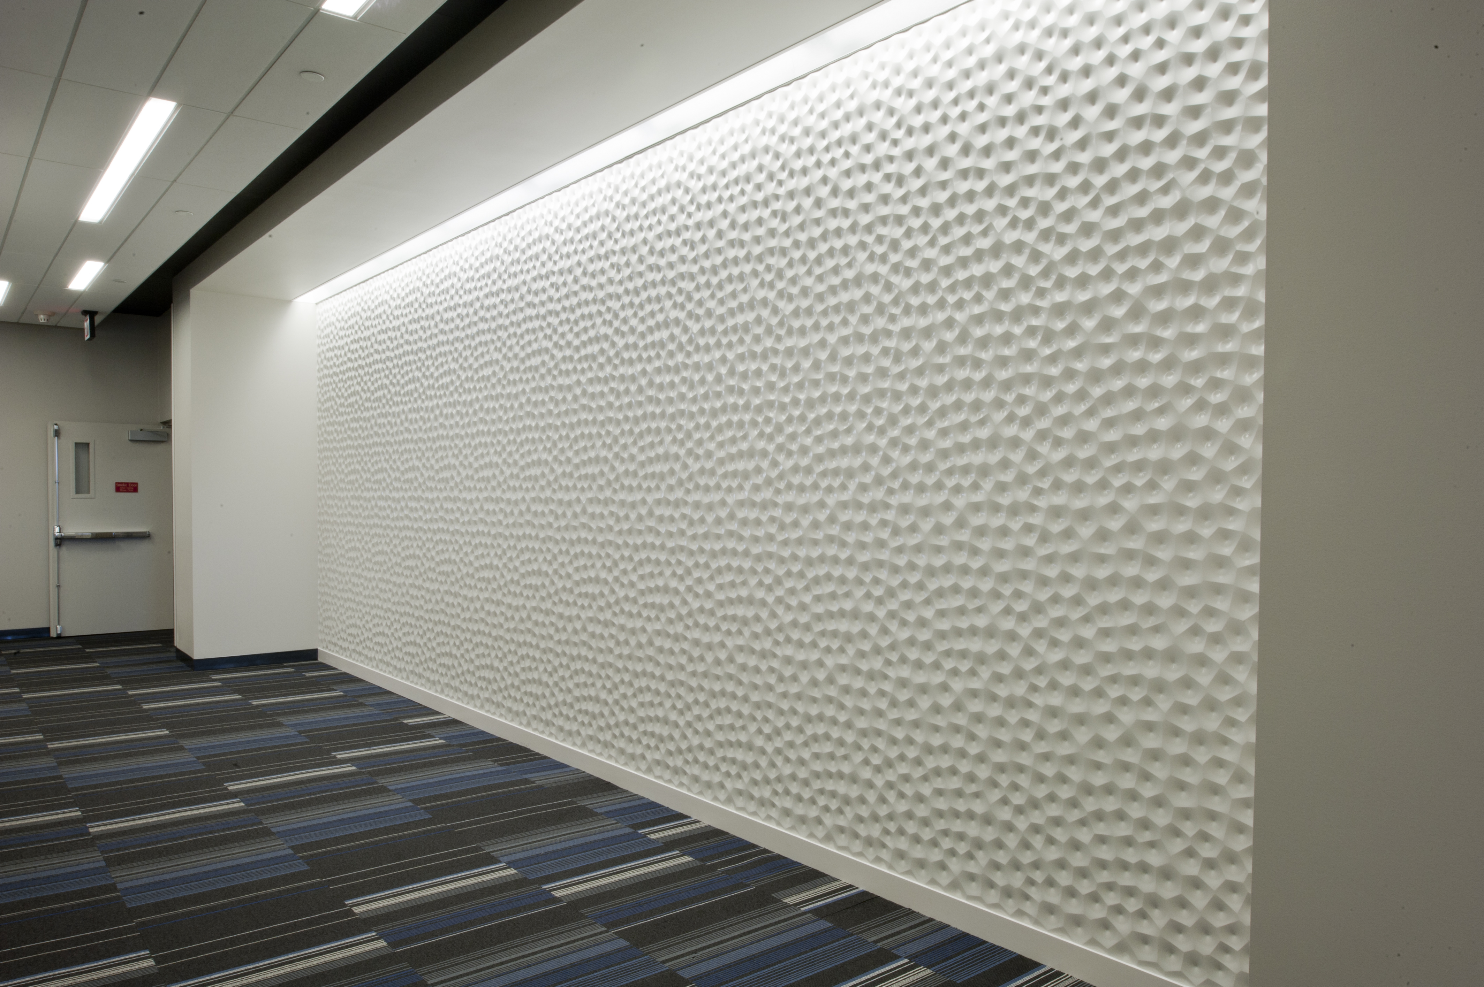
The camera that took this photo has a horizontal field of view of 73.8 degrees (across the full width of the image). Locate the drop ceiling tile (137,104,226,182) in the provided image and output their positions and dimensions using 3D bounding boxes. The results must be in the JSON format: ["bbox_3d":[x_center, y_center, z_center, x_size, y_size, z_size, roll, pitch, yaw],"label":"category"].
[{"bbox_3d":[-2.690,-1.661,4.718,0.164,0.020,1.229,0,0,-40],"label":"drop ceiling tile"}]

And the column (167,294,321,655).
[{"bbox_3d":[-4.338,-0.127,8.619,0.935,3.065,0.800,0,0,-40],"label":"column"}]

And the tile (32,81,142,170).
[{"bbox_3d":[-2.980,-1.659,4.487,0.293,0.020,1.224,0,0,-40],"label":"tile"}]

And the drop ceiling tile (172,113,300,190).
[{"bbox_3d":[-2.497,-1.662,4.870,0.295,0.020,1.230,0,0,-40],"label":"drop ceiling tile"}]

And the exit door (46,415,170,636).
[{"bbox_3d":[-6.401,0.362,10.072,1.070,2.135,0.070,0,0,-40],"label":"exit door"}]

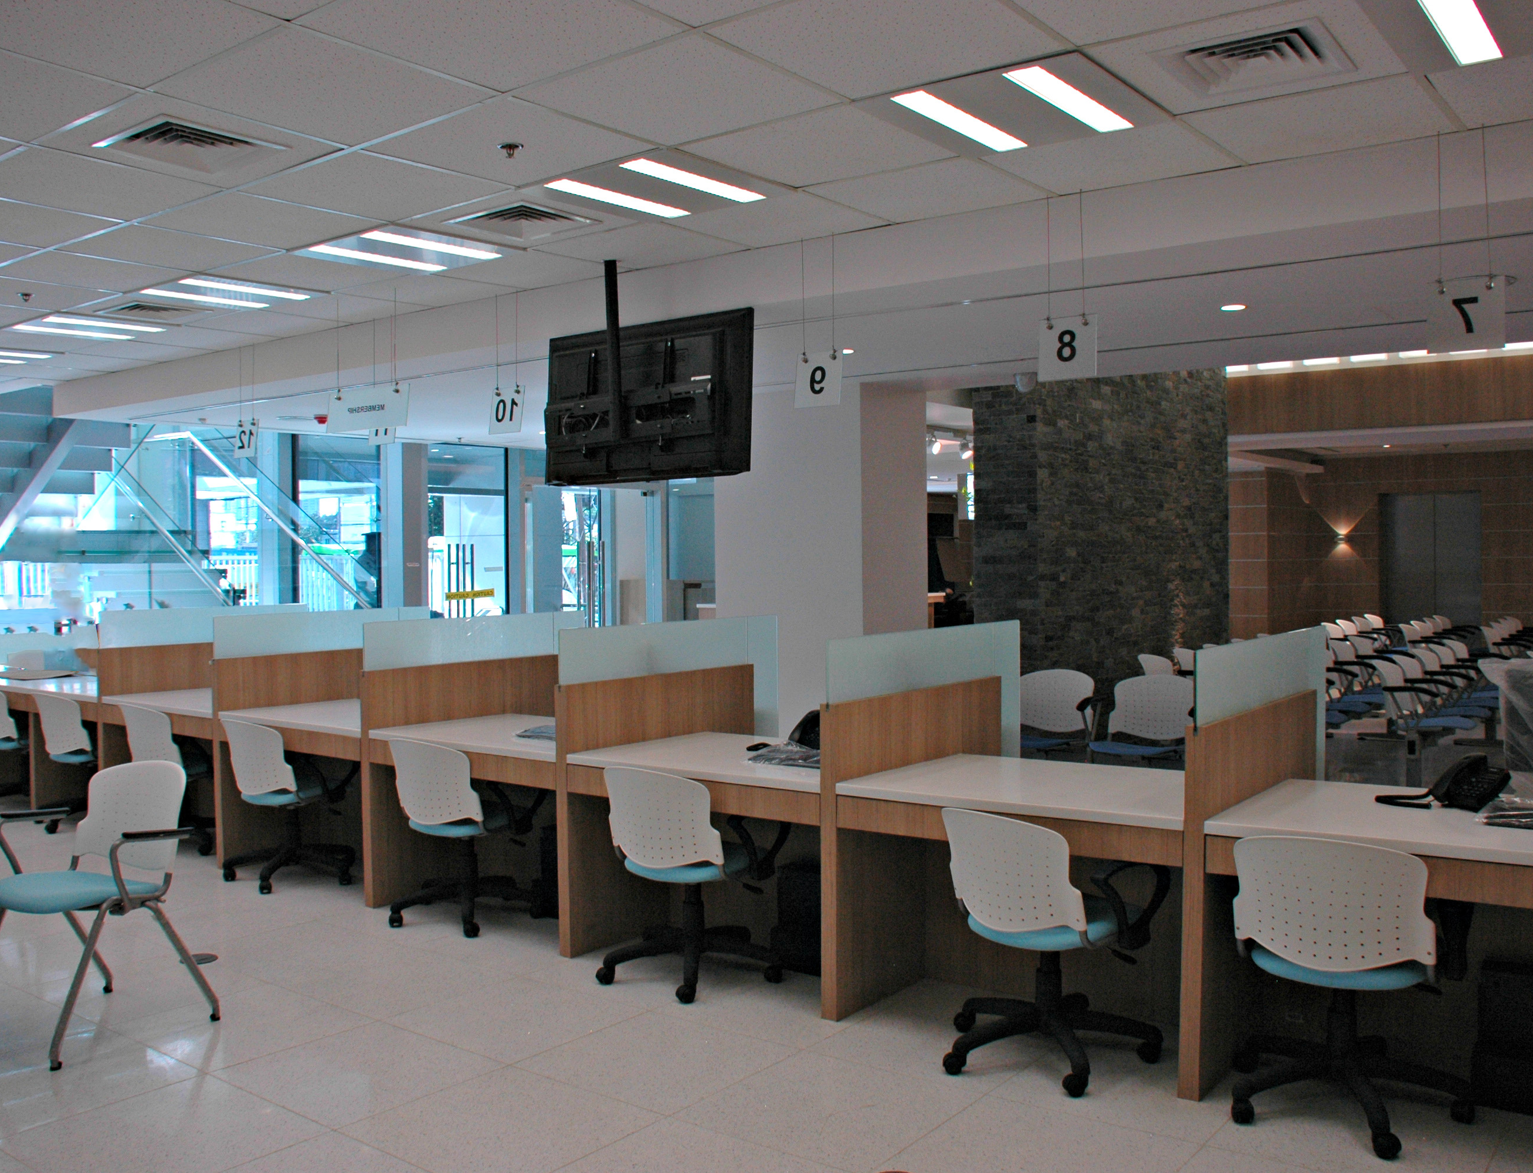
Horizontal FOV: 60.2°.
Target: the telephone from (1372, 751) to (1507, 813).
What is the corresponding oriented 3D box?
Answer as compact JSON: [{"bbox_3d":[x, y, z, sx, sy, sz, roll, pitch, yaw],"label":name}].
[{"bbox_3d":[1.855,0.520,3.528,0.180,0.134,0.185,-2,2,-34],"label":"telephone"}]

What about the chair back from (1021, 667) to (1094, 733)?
[{"bbox_3d":[1.555,0.626,7.152,0.470,0.360,0.120,0,2,37],"label":"chair back"}]

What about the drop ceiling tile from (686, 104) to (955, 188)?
[{"bbox_3d":[0.154,-1.212,3.653,0.600,0.016,0.600,1,3,37],"label":"drop ceiling tile"}]

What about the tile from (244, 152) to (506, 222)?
[{"bbox_3d":[-1.185,-1.207,3.994,0.600,0.016,0.600,1,3,37],"label":"tile"}]

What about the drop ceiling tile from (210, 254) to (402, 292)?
[{"bbox_3d":[-1.772,-1.232,5.149,0.595,0.020,0.595,0,2,36],"label":"drop ceiling tile"}]

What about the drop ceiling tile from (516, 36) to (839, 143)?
[{"bbox_3d":[-0.212,-1.207,3.231,0.610,0.020,0.590,0,2,38],"label":"drop ceiling tile"}]

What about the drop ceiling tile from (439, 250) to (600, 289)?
[{"bbox_3d":[-0.937,-1.252,5.228,0.610,0.020,0.530,0,2,38],"label":"drop ceiling tile"}]

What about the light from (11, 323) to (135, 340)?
[{"bbox_3d":[-3.334,-1.245,6.373,0.100,0.050,0.590,0,2,36],"label":"light"}]

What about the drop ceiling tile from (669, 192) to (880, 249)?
[{"bbox_3d":[0.027,-1.241,4.475,0.600,0.016,0.600,1,3,37],"label":"drop ceiling tile"}]

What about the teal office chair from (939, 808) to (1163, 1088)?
[{"bbox_3d":[0.749,0.937,3.691,0.660,0.790,0.600,-3,3,-39],"label":"teal office chair"}]

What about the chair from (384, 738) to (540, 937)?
[{"bbox_3d":[-1.241,0.988,5.463,0.610,0.775,0.630,0,2,35],"label":"chair"}]

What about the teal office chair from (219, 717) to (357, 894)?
[{"bbox_3d":[-2.178,0.978,6.237,0.600,0.780,0.620,0,2,37],"label":"teal office chair"}]

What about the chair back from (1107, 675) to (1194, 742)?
[{"bbox_3d":[2.007,0.626,6.826,0.470,0.360,0.120,0,2,37],"label":"chair back"}]

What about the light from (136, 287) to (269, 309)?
[{"bbox_3d":[-2.375,-1.231,5.623,0.095,0.040,0.580,0,2,37],"label":"light"}]

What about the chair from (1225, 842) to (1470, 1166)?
[{"bbox_3d":[1.518,0.980,3.458,0.620,0.805,0.640,0,2,34],"label":"chair"}]

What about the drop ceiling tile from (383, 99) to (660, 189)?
[{"bbox_3d":[-0.690,-1.198,3.579,0.600,0.016,0.600,1,3,37],"label":"drop ceiling tile"}]

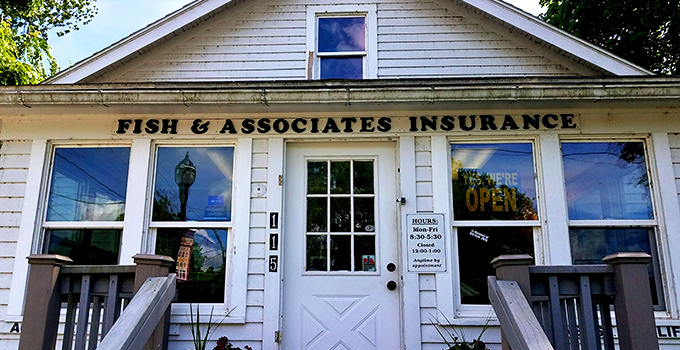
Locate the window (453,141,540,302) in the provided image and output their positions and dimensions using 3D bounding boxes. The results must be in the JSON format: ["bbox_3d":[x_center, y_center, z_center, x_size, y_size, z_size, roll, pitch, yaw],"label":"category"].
[{"bbox_3d":[1.235,0.371,4.042,0.685,1.320,0.080,0,-13,3],"label":"window"}]

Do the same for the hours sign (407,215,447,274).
[{"bbox_3d":[0.674,0.528,3.968,0.302,0.455,0.020,0,-13,3],"label":"hours sign"}]

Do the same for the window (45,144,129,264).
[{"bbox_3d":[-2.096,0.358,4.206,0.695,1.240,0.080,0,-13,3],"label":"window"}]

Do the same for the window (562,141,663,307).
[{"bbox_3d":[2.124,0.364,4.001,0.685,1.320,0.080,0,-13,3],"label":"window"}]

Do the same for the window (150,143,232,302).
[{"bbox_3d":[-1.210,0.390,4.156,0.690,1.320,0.080,0,-13,3],"label":"window"}]

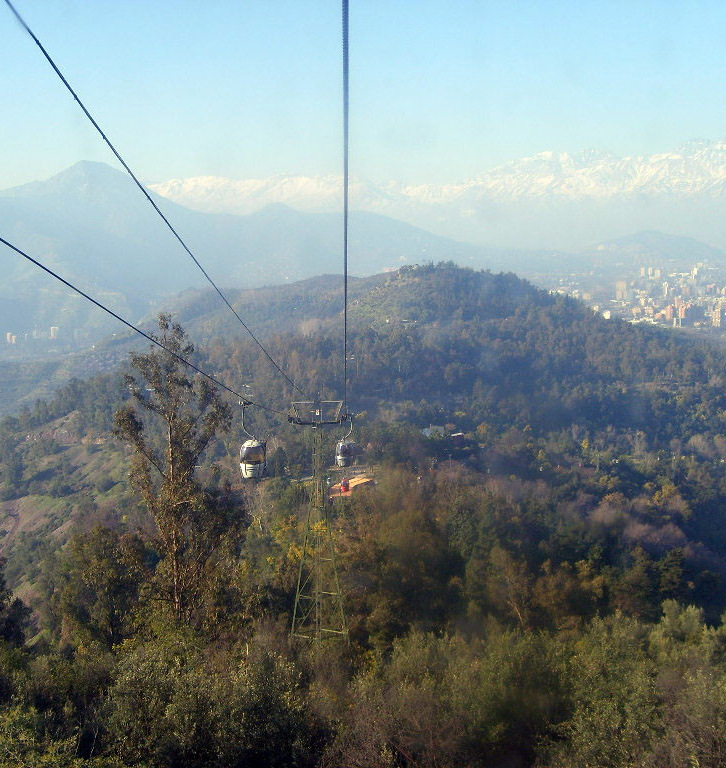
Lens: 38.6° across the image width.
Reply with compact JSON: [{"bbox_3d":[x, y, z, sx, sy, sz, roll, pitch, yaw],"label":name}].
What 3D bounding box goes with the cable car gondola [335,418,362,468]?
[{"bbox_3d":[-1.178,3.909,69.924,1.270,3.450,1.550,0,7,-1],"label":"cable car gondola"}]

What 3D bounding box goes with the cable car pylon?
[{"bbox_3d":[-3.305,10.375,77.161,4.400,18.067,4.000,0,-2,-1],"label":"cable car pylon"}]

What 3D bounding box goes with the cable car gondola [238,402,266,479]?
[{"bbox_3d":[-4.993,2.564,46.921,1.250,3.450,1.550,0,7,-1],"label":"cable car gondola"}]

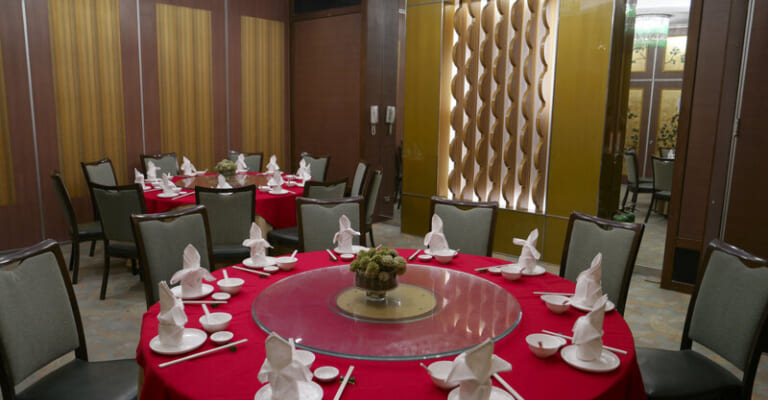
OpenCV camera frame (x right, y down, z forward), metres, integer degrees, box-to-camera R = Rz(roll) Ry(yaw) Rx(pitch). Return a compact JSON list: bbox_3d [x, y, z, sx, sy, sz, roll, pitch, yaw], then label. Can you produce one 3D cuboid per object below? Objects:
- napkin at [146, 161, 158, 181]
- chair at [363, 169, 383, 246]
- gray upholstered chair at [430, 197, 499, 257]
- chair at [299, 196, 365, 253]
[{"bbox_3d":[-2.397,-0.302,5.280,0.095,0.197,0.130,5,10,22],"label":"napkin"},{"bbox_3d":[-0.332,0.134,5.442,0.580,0.930,0.470,3,9,11],"label":"chair"},{"bbox_3d":[0.422,0.518,3.227,0.460,0.960,0.580,5,10,23],"label":"gray upholstered chair"},{"bbox_3d":[-0.297,0.496,3.284,0.460,0.960,0.580,-2,10,-15],"label":"chair"}]

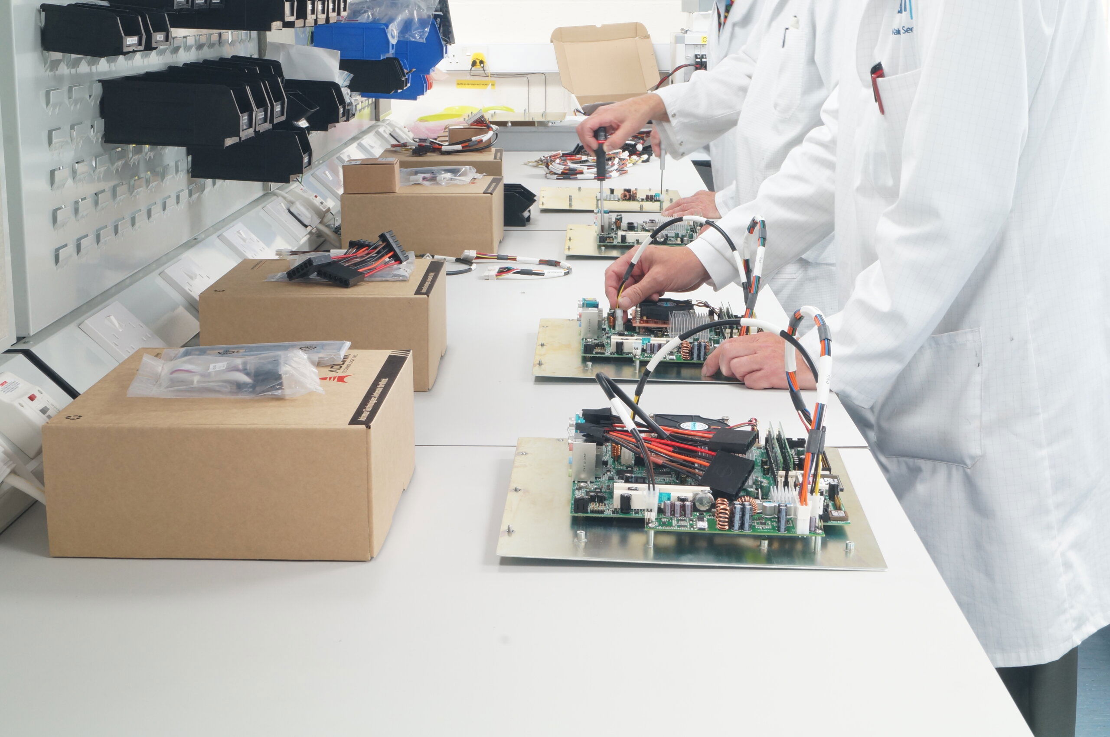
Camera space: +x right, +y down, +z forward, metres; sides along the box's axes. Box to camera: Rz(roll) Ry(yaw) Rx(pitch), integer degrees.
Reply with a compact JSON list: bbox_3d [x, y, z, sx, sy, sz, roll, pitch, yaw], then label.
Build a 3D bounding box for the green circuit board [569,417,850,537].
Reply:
[{"bbox_3d":[0.137,0.088,1.498,0.248,0.048,0.266,1,13,2],"label":"green circuit board"}]

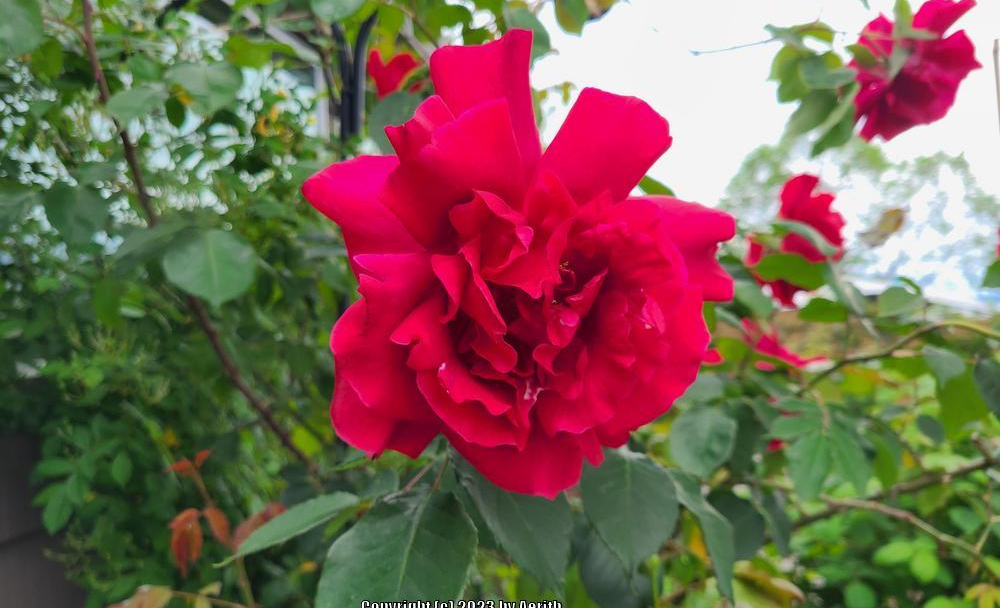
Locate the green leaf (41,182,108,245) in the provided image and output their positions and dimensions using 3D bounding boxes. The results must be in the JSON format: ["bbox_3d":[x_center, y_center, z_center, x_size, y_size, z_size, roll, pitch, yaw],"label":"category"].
[{"bbox_3d":[-0.340,-0.071,0.600,0.050,0.053,0.013,0,-21,-6],"label":"green leaf"}]

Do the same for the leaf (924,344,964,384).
[{"bbox_3d":[0.351,0.048,0.595,0.025,0.035,0.009,-29,-17,-17],"label":"leaf"}]

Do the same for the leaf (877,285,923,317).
[{"bbox_3d":[0.330,-0.002,0.620,0.038,0.034,0.012,-13,-32,-8],"label":"leaf"}]

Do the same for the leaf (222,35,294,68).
[{"bbox_3d":[-0.191,-0.202,0.600,0.056,0.032,0.014,4,37,-3],"label":"leaf"}]

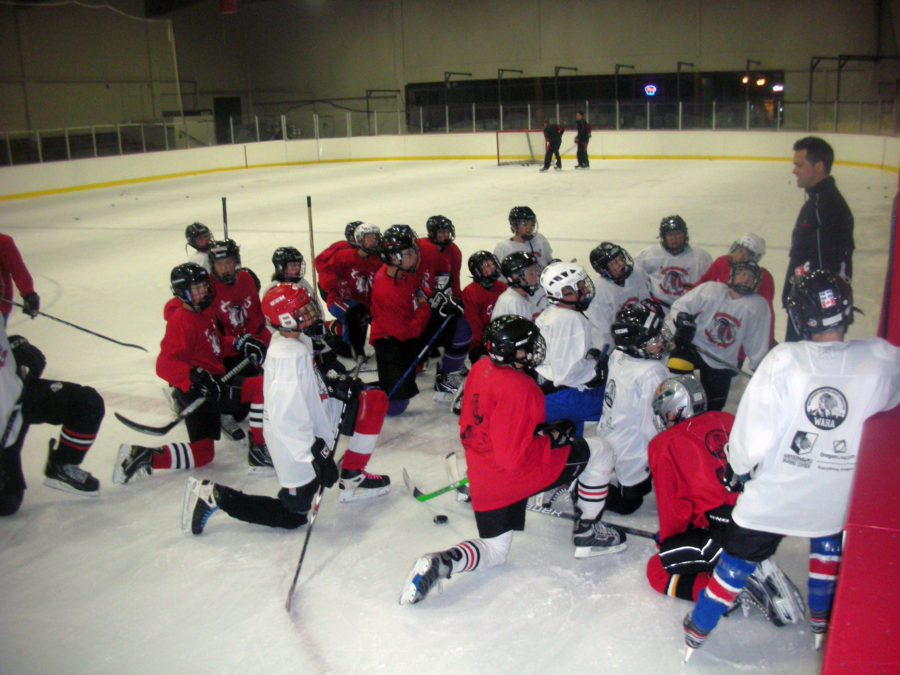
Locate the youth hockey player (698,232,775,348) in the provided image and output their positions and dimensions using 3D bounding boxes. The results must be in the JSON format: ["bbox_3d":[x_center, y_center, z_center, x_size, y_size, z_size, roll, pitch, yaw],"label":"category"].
[{"bbox_3d":[2.027,-0.148,6.422,0.550,1.180,0.720,1,14,11],"label":"youth hockey player"}]

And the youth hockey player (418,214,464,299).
[{"bbox_3d":[-0.050,-0.398,7.532,0.500,1.220,0.750,-5,15,-14],"label":"youth hockey player"}]

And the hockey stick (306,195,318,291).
[{"bbox_3d":[-0.932,-0.224,6.384,0.080,1.520,0.280,-8,15,-24],"label":"hockey stick"}]

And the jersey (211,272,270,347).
[{"bbox_3d":[-1.500,-0.178,6.323,0.540,0.580,0.360,-9,16,-27],"label":"jersey"}]

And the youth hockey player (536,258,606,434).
[{"bbox_3d":[0.643,0.199,5.050,0.900,1.240,0.580,-2,14,-1],"label":"youth hockey player"}]

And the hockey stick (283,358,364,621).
[{"bbox_3d":[-0.580,0.635,4.300,0.080,0.240,1.450,16,55,-5],"label":"hockey stick"}]

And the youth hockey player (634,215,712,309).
[{"bbox_3d":[1.703,-0.311,7.000,0.640,1.240,0.750,2,14,13],"label":"youth hockey player"}]

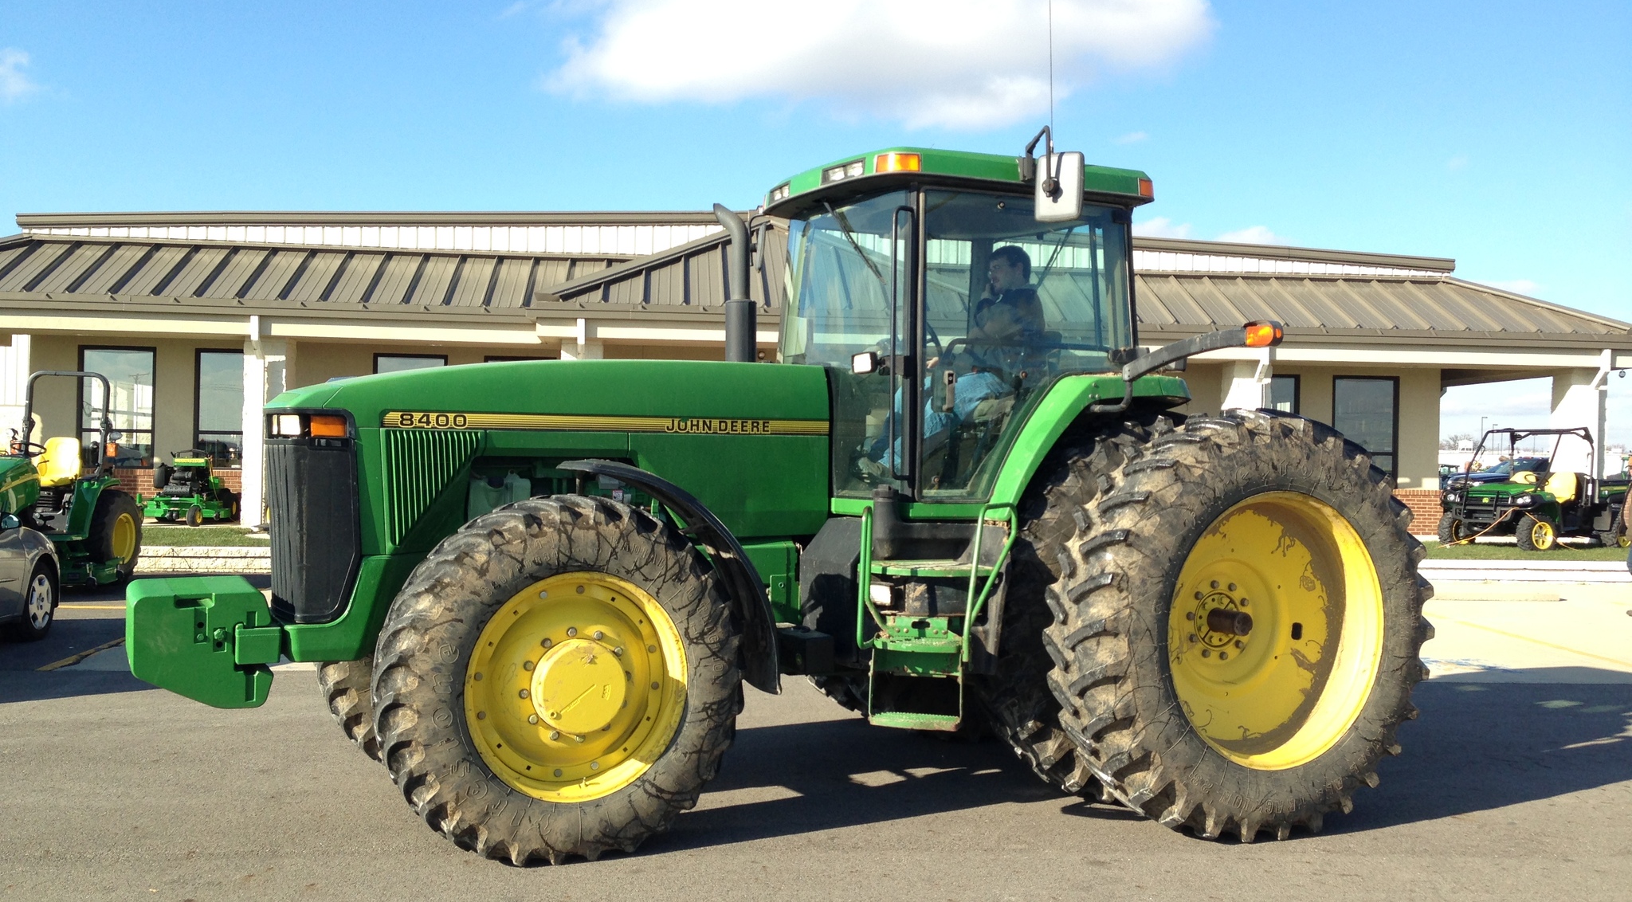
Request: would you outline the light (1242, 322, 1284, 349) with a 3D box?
[{"bbox_3d":[1.904,-0.494,6.629,0.075,0.105,0.170,0,2,-34],"label":"light"}]

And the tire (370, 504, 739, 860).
[{"bbox_3d":[-1.035,0.930,6.377,1.470,1.460,0.400,0,1,-26],"label":"tire"}]

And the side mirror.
[{"bbox_3d":[1.109,-1.205,7.086,0.210,0.305,0.080,2,-5,29],"label":"side mirror"}]

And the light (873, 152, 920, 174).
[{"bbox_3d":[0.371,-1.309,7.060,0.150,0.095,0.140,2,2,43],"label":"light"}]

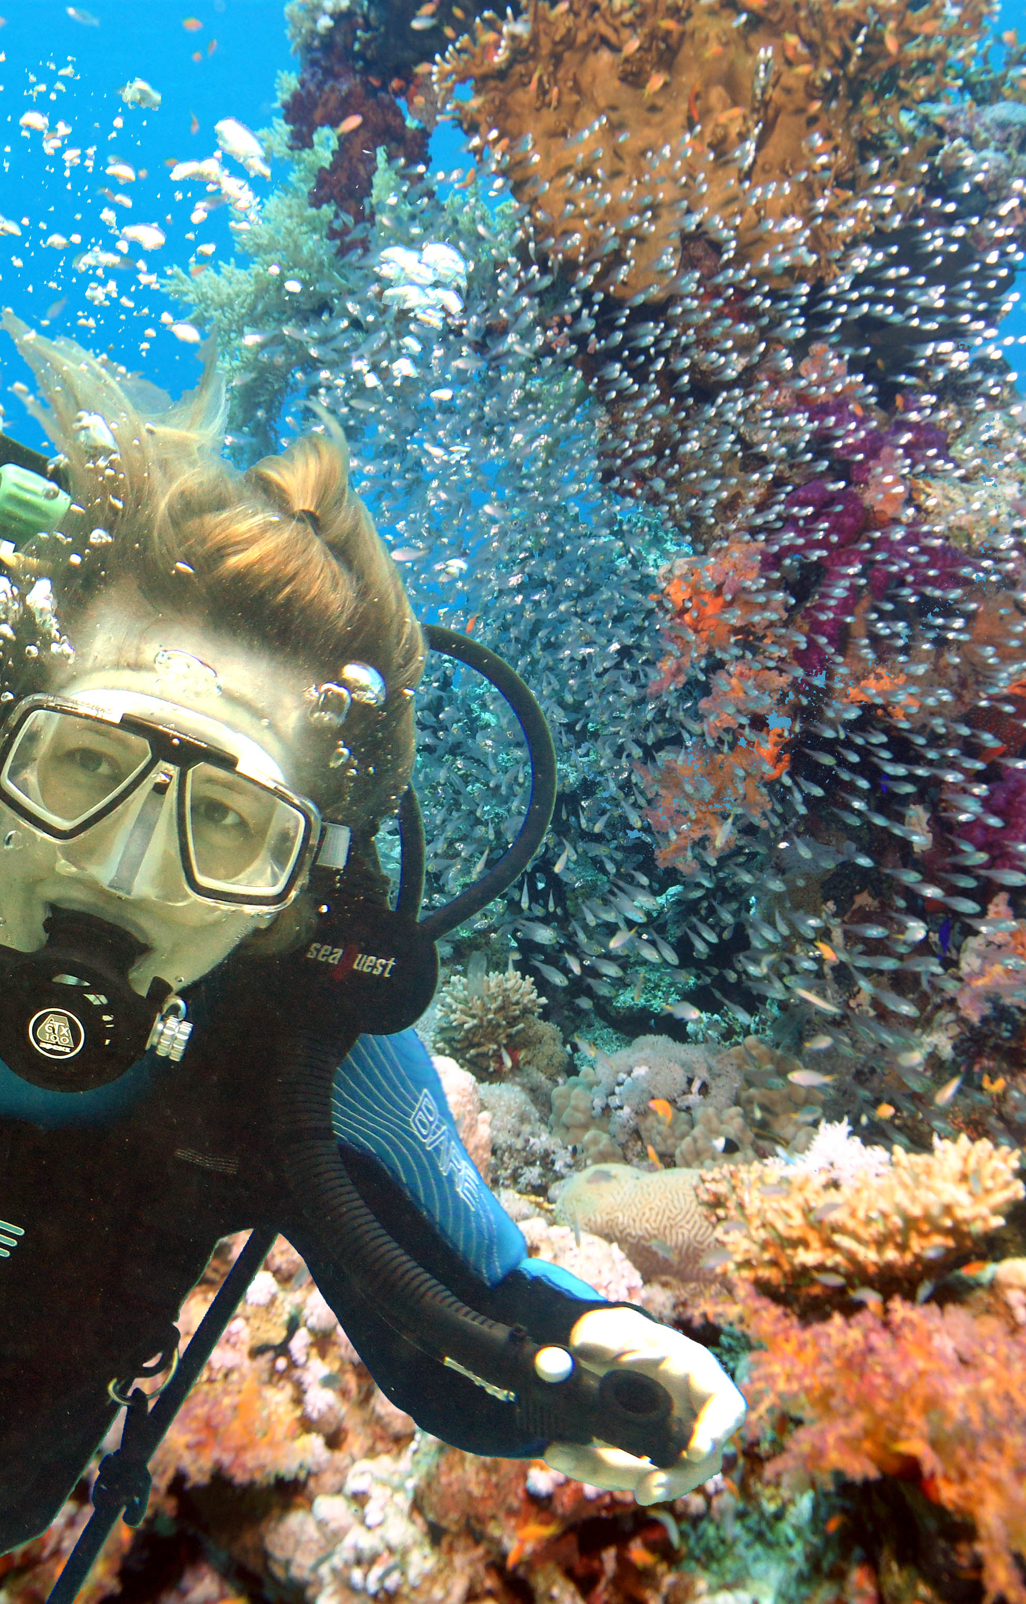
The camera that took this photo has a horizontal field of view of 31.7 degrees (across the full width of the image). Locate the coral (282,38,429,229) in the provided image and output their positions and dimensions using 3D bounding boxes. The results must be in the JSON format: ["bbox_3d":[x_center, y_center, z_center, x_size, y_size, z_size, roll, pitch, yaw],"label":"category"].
[{"bbox_3d":[-0.213,-0.905,2.450,0.190,0.240,0.160,0,3,0],"label":"coral"}]

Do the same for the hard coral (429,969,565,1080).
[{"bbox_3d":[-0.019,0.235,1.900,0.135,0.115,0.125,0,3,0],"label":"hard coral"}]

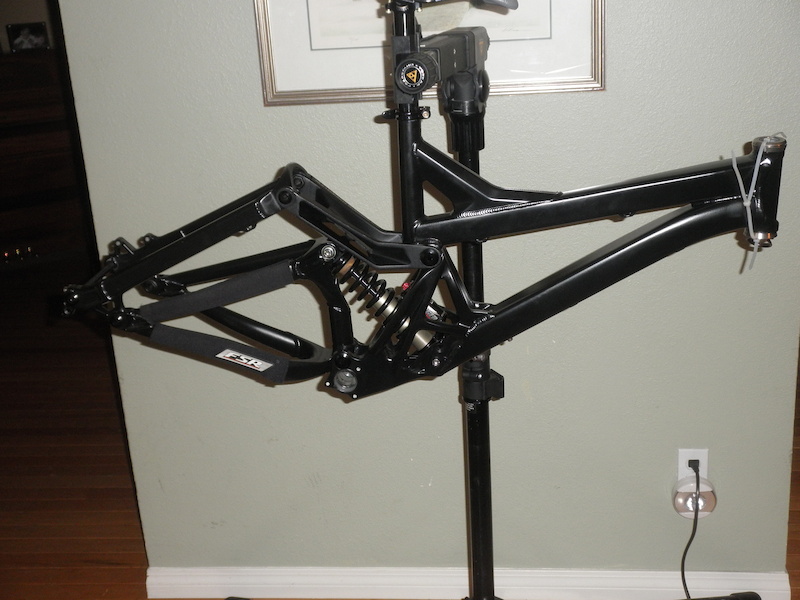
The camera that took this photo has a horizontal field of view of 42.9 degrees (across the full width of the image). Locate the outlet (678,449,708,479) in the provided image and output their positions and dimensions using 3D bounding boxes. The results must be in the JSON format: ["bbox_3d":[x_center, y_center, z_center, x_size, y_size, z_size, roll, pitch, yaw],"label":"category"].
[{"bbox_3d":[0.724,0.423,2.508,0.070,0.114,0.009,-1,19,7],"label":"outlet"}]

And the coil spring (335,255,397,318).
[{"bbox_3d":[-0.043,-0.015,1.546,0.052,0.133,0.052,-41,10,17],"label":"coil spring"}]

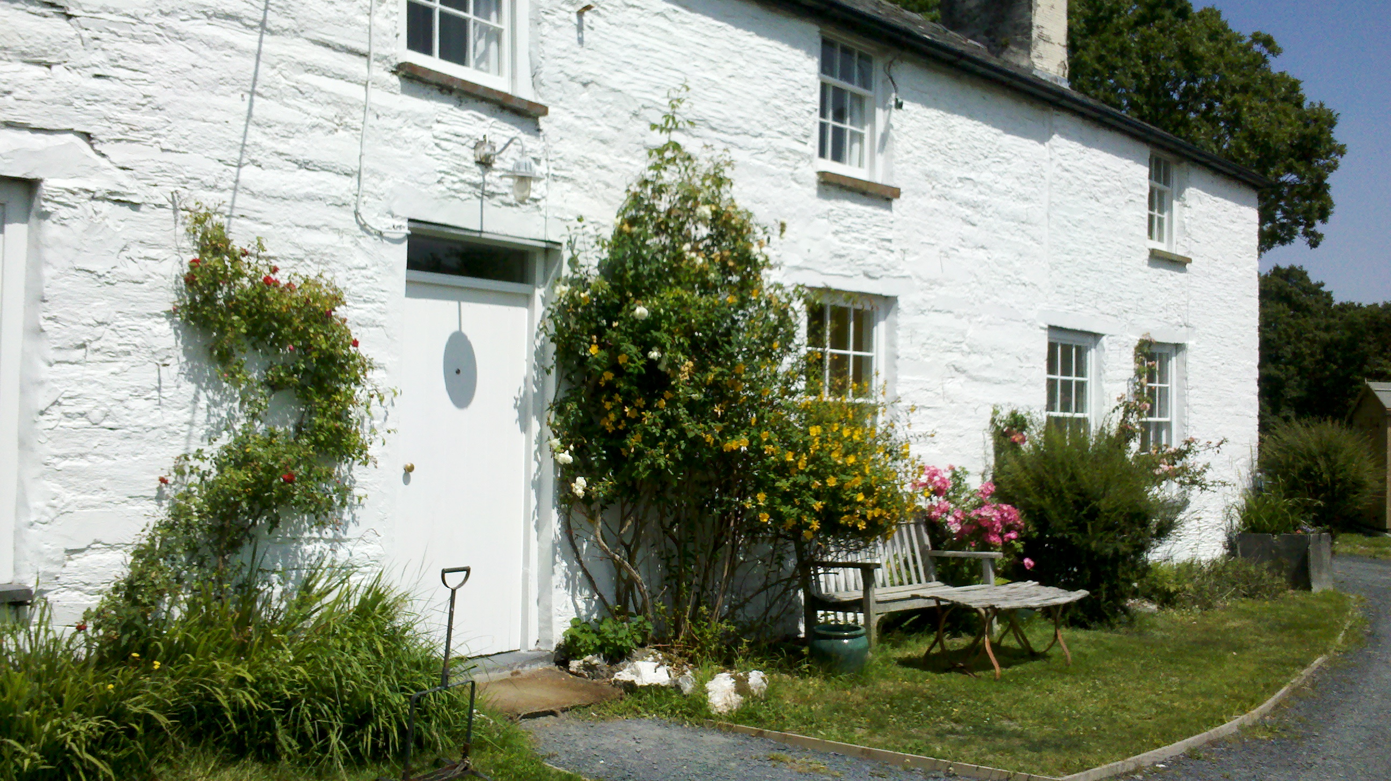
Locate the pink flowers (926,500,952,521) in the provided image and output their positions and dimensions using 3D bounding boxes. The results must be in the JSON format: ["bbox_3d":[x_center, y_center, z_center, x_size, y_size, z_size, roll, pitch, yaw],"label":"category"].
[{"bbox_3d":[1.728,0.852,7.850,0.170,0.150,0.160,3,-3,-40],"label":"pink flowers"}]

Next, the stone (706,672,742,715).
[{"bbox_3d":[0.149,1.530,5.624,0.185,0.190,0.150,1,-1,2],"label":"stone"}]

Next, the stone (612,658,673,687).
[{"bbox_3d":[-0.293,1.537,6.068,0.310,0.135,0.190,2,-1,-2],"label":"stone"}]

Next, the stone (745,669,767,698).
[{"bbox_3d":[0.327,1.573,5.971,0.120,0.130,0.110,1,-1,4],"label":"stone"}]

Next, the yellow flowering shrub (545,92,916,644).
[{"bbox_3d":[0.358,-0.061,6.863,2.750,3.300,0.950,3,-2,-42],"label":"yellow flowering shrub"}]

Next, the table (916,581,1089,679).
[{"bbox_3d":[2.066,1.567,7.304,1.180,0.440,0.600,3,-2,-42],"label":"table"}]

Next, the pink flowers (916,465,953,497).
[{"bbox_3d":[1.803,0.685,8.400,0.280,0.250,0.220,1,-2,12],"label":"pink flowers"}]

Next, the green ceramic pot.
[{"bbox_3d":[0.891,1.583,6.842,0.360,0.265,0.360,2,-1,0],"label":"green ceramic pot"}]

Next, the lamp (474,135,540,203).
[{"bbox_3d":[-1.019,-1.179,5.895,0.210,0.350,0.400,3,-2,-42],"label":"lamp"}]

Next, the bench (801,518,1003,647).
[{"bbox_3d":[1.500,1.335,7.840,1.380,0.900,0.640,3,-2,-38],"label":"bench"}]

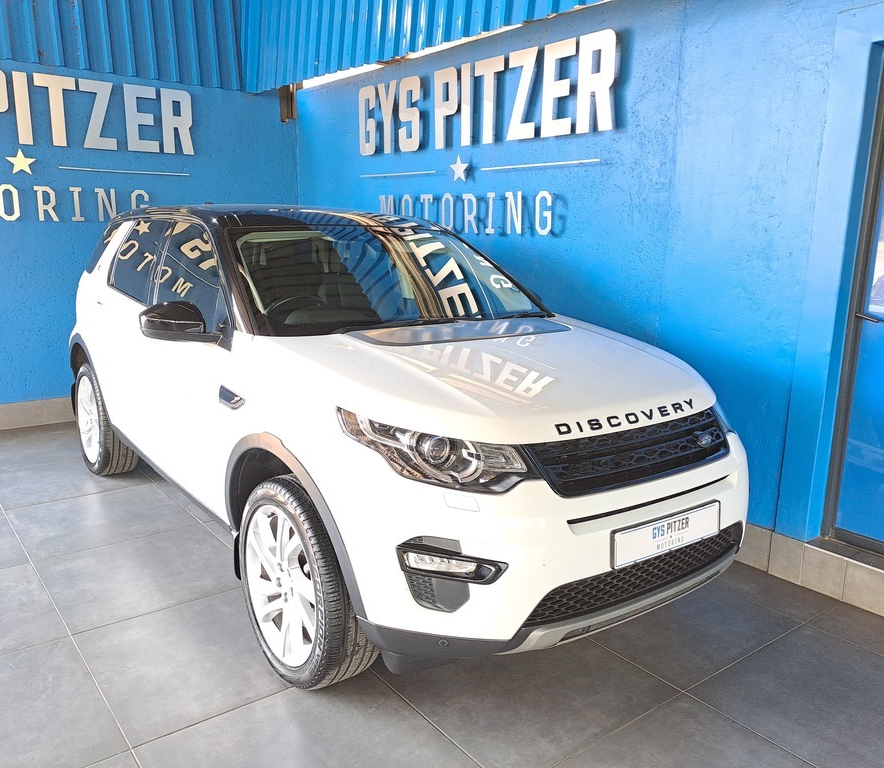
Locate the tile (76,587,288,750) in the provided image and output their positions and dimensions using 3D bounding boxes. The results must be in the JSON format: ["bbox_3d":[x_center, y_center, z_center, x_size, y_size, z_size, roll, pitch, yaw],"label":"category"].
[{"bbox_3d":[-0.854,0.988,2.749,0.800,0.012,0.804,-7,14,-37],"label":"tile"}]

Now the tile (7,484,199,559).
[{"bbox_3d":[-1.832,0.722,3.979,0.800,0.012,0.800,-7,14,-37],"label":"tile"}]

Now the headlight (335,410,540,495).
[{"bbox_3d":[-0.015,0.183,2.122,0.425,0.210,0.405,-7,14,-37],"label":"headlight"}]

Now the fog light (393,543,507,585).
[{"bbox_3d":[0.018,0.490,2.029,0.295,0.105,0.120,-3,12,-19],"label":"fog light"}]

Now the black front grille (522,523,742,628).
[{"bbox_3d":[0.689,0.602,2.384,1.110,0.175,0.120,-7,14,-37],"label":"black front grille"}]

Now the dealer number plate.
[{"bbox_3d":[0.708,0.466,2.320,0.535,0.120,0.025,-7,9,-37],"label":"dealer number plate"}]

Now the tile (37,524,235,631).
[{"bbox_3d":[-1.346,0.857,3.373,0.800,0.012,0.804,-7,14,-37],"label":"tile"}]

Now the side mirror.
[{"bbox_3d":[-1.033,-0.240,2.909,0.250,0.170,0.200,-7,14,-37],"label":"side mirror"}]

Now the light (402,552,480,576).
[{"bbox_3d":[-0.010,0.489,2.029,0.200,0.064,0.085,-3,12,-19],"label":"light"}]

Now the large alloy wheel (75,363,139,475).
[{"bbox_3d":[-2.118,0.210,4.689,0.245,0.730,0.730,-7,14,-37],"label":"large alloy wheel"}]

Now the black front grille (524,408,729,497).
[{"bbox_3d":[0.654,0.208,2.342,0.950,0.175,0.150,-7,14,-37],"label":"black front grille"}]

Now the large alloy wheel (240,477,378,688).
[{"bbox_3d":[-0.456,0.655,2.558,0.250,0.725,0.728,-7,14,-37],"label":"large alloy wheel"}]

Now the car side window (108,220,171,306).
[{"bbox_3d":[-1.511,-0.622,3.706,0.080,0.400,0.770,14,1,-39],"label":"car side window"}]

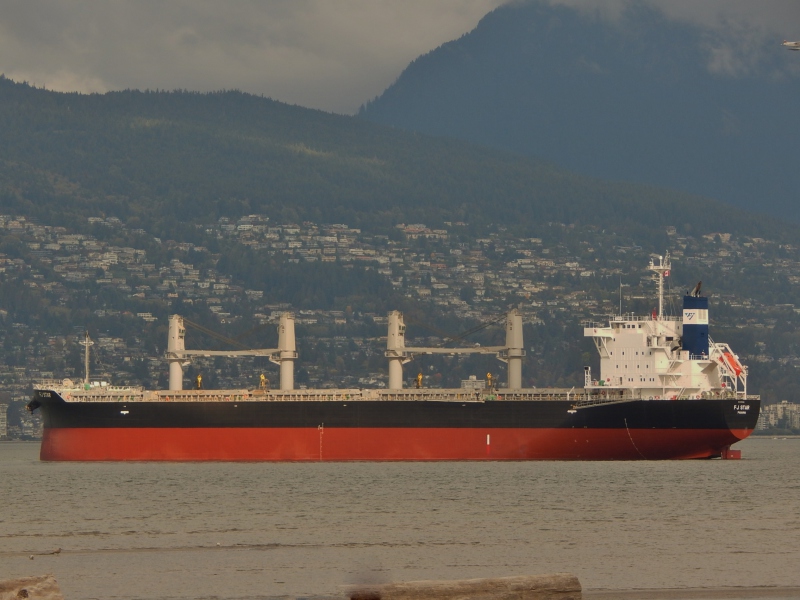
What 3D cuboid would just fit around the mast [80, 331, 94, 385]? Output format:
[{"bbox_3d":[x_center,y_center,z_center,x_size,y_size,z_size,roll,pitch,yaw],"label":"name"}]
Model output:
[{"bbox_3d":[-70.900,13.150,1312.000,1.800,12.400,3.300,-1,-2,40],"label":"mast"}]

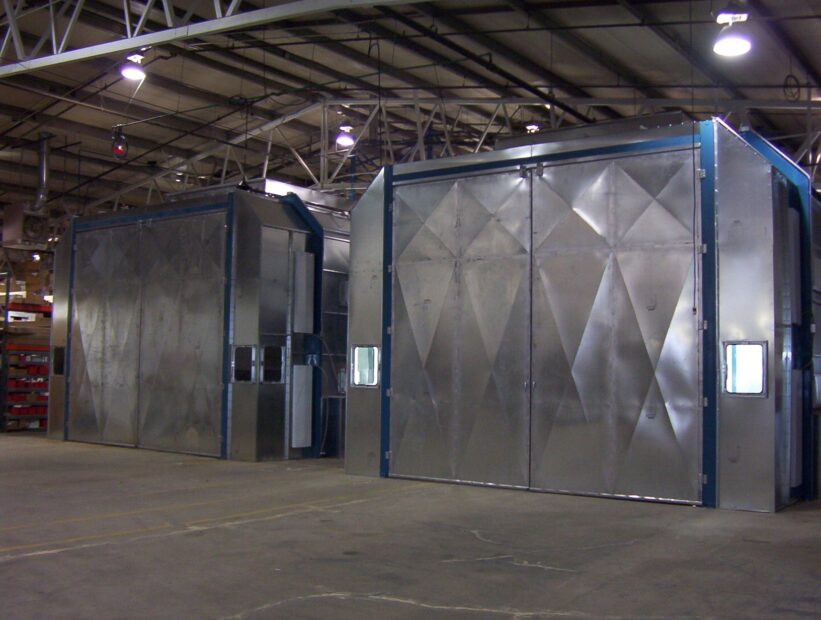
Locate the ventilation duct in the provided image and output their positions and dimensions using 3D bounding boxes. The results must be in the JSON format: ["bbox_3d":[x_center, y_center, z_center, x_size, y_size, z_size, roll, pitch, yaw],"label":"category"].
[{"bbox_3d":[-8.645,-3.189,20.000,0.360,1.900,0.300,-2,-5,32],"label":"ventilation duct"}]

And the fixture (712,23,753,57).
[{"bbox_3d":[3.574,-2.997,9.500,0.430,0.290,0.430,-2,-5,32],"label":"fixture"}]

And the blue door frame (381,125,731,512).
[{"bbox_3d":[1.569,0.077,10.960,4.539,4.411,0.200,-2,-5,32],"label":"blue door frame"}]

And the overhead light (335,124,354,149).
[{"bbox_3d":[-1.530,-4.054,20.000,0.430,0.440,0.430,1,-4,0],"label":"overhead light"}]

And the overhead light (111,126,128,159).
[{"bbox_3d":[-4.589,-2.642,13.500,0.280,0.500,0.280,-2,-5,32],"label":"overhead light"}]

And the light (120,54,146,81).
[{"bbox_3d":[-4.870,-4.264,15.050,0.430,0.360,0.430,1,-4,0],"label":"light"}]

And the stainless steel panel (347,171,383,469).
[{"bbox_3d":[-0.625,0.141,12.284,0.587,4.411,0.080,-2,-5,32],"label":"stainless steel panel"}]

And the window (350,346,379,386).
[{"bbox_3d":[-0.650,0.800,12.216,0.482,0.609,0.060,-2,-5,32],"label":"window"}]

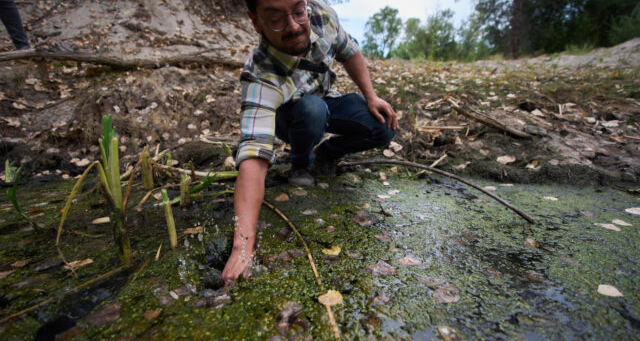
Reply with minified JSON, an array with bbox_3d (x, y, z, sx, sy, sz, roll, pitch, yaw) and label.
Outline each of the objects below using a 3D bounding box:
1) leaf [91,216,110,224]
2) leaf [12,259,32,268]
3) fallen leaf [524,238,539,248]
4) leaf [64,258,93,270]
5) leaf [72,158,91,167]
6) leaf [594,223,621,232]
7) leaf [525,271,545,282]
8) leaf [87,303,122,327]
[{"bbox_3d":[-0.759,0.176,0.989,0.052,0.008,0.047,-9,17,-29],"label":"leaf"},{"bbox_3d":[-0.909,0.281,0.865,0.038,0.010,0.047,-1,12,-6],"label":"leaf"},{"bbox_3d":[0.625,0.213,0.846,0.029,0.010,0.053,6,16,21],"label":"fallen leaf"},{"bbox_3d":[-0.730,0.281,0.862,0.048,0.012,0.067,12,17,44],"label":"leaf"},{"bbox_3d":[-1.264,-0.046,1.503,0.098,0.020,0.053,22,39,21],"label":"leaf"},{"bbox_3d":[1.143,0.224,1.134,0.069,0.010,0.081,5,13,21],"label":"leaf"},{"bbox_3d":[0.613,0.302,0.814,0.048,0.012,0.039,3,16,11],"label":"leaf"},{"bbox_3d":[-0.506,0.342,0.672,0.065,0.012,0.061,-6,16,-20],"label":"leaf"}]

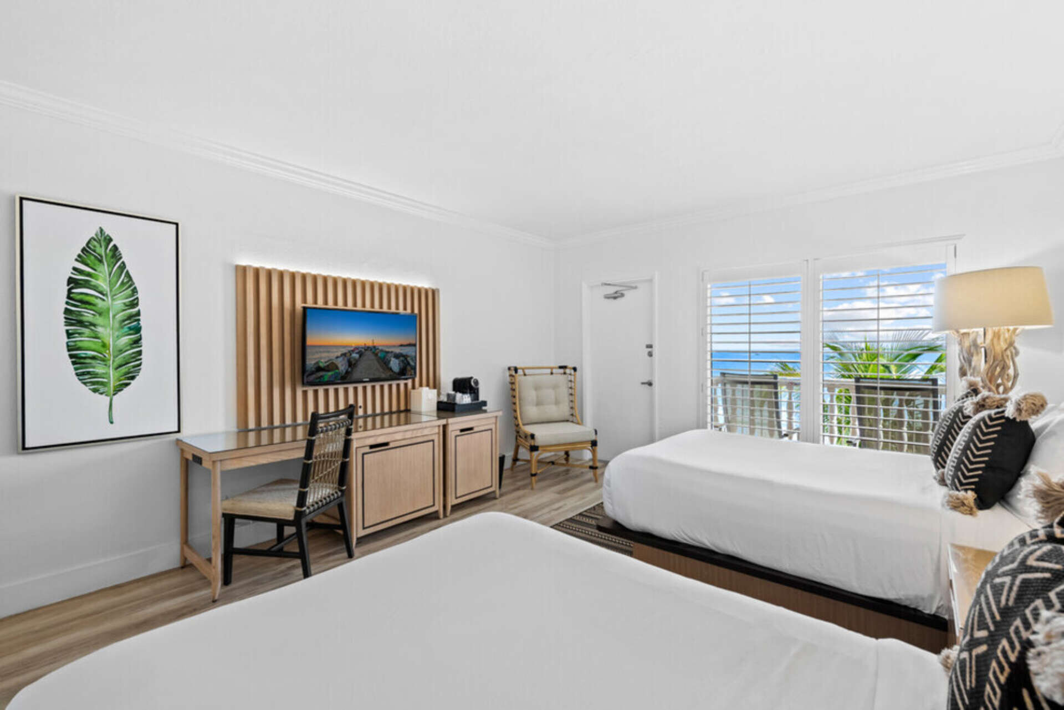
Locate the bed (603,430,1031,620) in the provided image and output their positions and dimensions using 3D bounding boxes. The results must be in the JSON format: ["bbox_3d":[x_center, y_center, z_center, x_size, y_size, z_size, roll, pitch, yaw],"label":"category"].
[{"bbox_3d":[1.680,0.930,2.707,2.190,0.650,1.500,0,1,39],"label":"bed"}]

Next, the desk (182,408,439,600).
[{"bbox_3d":[-1.388,0.880,3.220,0.625,0.762,1.558,0,1,39],"label":"desk"}]

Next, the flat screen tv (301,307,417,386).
[{"bbox_3d":[-1.288,-0.068,3.684,0.055,0.544,0.955,0,1,39],"label":"flat screen tv"}]

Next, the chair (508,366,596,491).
[{"bbox_3d":[0.206,0.696,4.851,0.700,1.090,0.800,0,1,-18],"label":"chair"}]

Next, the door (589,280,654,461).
[{"bbox_3d":[0.975,0.220,5.230,0.775,2.030,0.050,0,1,39],"label":"door"}]

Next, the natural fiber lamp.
[{"bbox_3d":[2.872,0.049,2.948,0.530,1.120,0.530,0,1,39],"label":"natural fiber lamp"}]

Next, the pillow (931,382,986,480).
[{"bbox_3d":[2.260,0.400,2.458,0.170,0.460,0.480,30,19,35],"label":"pillow"}]

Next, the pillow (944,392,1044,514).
[{"bbox_3d":[1.990,0.410,2.058,0.170,0.460,0.480,30,19,35],"label":"pillow"}]

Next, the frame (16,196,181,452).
[{"bbox_3d":[-2.301,-0.150,2.567,0.045,1.260,0.661,0,1,39],"label":"frame"}]

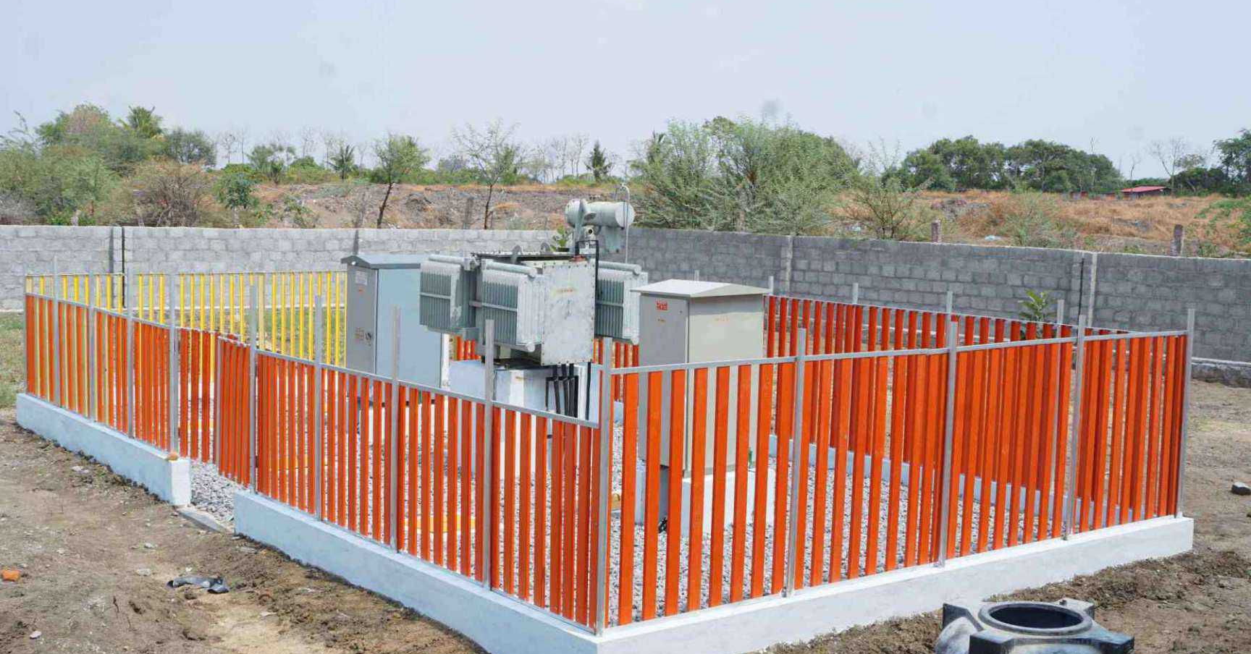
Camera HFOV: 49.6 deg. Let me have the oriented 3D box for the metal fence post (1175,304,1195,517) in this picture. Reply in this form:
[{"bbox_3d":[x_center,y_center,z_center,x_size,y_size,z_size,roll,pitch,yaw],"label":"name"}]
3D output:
[{"bbox_3d":[4.109,0.630,9.935,0.045,1.550,0.045,-3,7,-38],"label":"metal fence post"}]

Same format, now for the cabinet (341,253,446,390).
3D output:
[{"bbox_3d":[-2.288,0.003,13.427,0.738,1.487,0.669,-3,7,-38],"label":"cabinet"}]

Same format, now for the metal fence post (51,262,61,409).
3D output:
[{"bbox_3d":[-5.748,0.047,13.654,0.045,1.498,0.045,-3,7,-38],"label":"metal fence post"}]

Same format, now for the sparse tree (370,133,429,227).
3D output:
[{"bbox_3d":[-7.513,-4.708,45.000,1.948,3.442,1.948,1,6,0],"label":"sparse tree"}]

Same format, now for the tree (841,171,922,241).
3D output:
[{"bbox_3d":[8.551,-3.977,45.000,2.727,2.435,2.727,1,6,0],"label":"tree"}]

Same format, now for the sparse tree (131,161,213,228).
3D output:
[{"bbox_3d":[-13.400,-3.781,40.000,2.453,2.367,2.453,1,6,0],"label":"sparse tree"}]

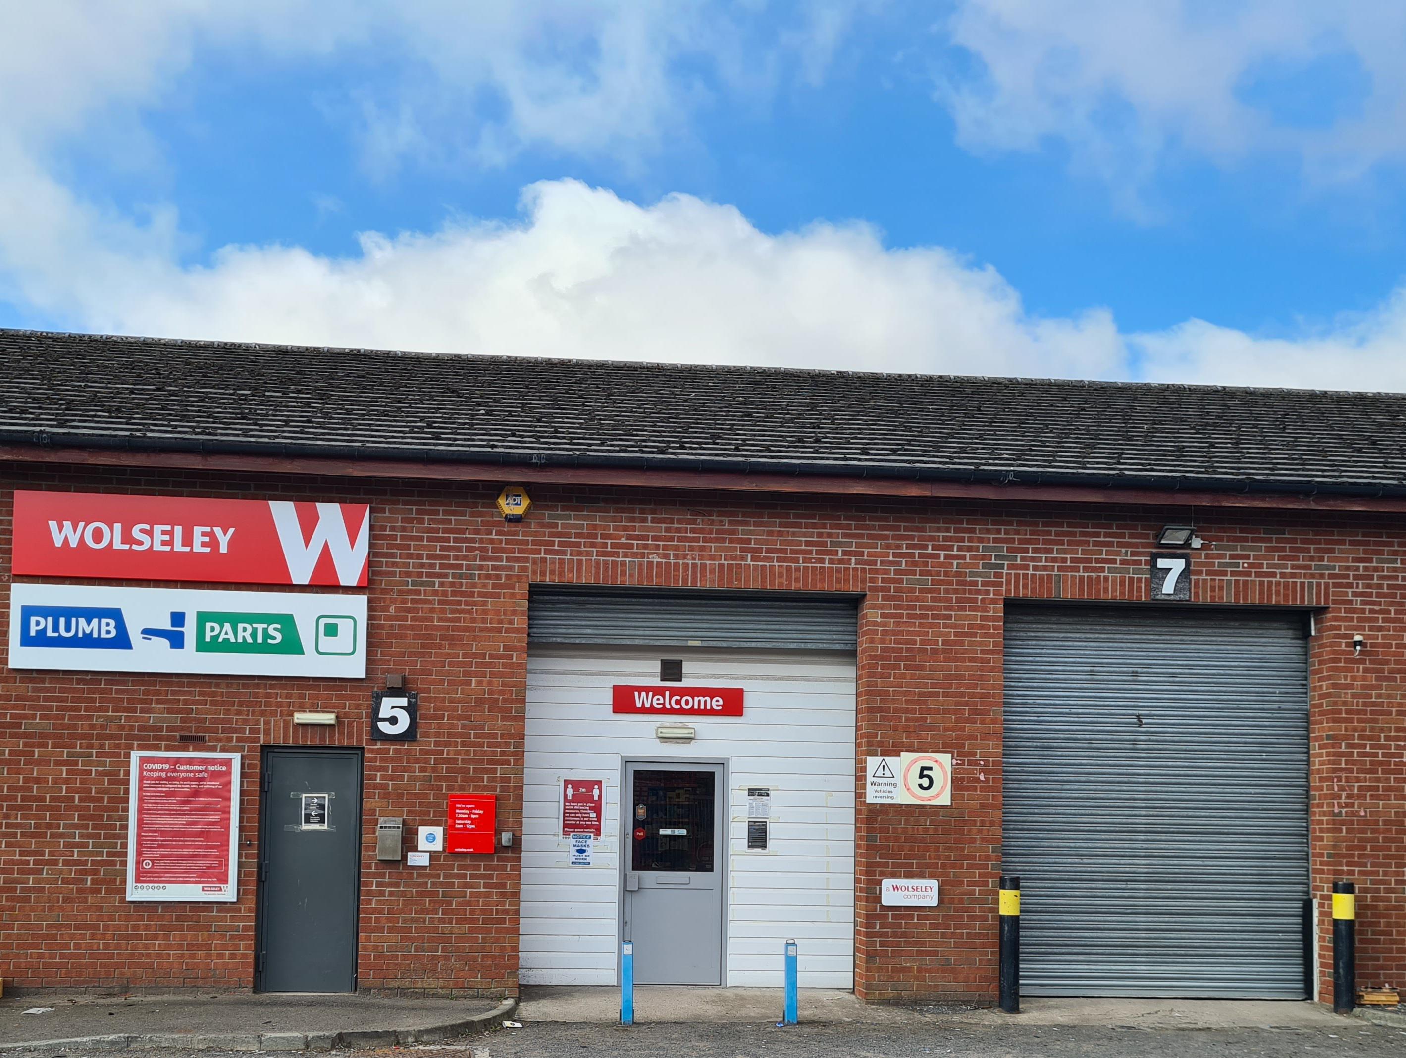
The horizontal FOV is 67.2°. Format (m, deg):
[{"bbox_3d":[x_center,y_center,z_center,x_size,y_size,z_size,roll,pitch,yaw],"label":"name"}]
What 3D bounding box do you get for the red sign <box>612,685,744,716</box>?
[{"bbox_3d":[-0.223,1.525,9.350,1.180,0.250,0.040,1,-2,-3],"label":"red sign"}]

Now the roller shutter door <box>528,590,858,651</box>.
[{"bbox_3d":[-0.077,0.809,9.341,2.901,0.531,0.060,2,-2,-4],"label":"roller shutter door"}]

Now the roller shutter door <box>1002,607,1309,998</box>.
[{"bbox_3d":[4.125,2.497,9.650,2.840,3.550,0.100,1,-2,-3],"label":"roller shutter door"}]

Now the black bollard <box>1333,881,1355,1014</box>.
[{"bbox_3d":[5.521,3.603,9.100,0.172,1.140,0.172,1,-2,-3],"label":"black bollard"}]

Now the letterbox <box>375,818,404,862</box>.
[{"bbox_3d":[-2.587,2.567,8.782,0.203,0.356,0.100,2,-2,-4],"label":"letterbox"}]

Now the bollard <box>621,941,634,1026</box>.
[{"bbox_3d":[-0.593,3.571,8.300,0.096,0.660,0.096,1,-2,-3],"label":"bollard"}]

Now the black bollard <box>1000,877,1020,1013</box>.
[{"bbox_3d":[2.594,3.511,8.950,0.170,1.160,0.170,1,-2,-3],"label":"black bollard"}]

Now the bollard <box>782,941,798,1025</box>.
[{"bbox_3d":[0.695,3.586,8.413,0.100,0.670,0.100,2,-2,-4],"label":"bollard"}]

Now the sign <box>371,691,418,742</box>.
[{"bbox_3d":[-2.605,1.580,8.930,0.375,0.420,0.035,1,-2,-3],"label":"sign"}]

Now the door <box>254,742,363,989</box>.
[{"bbox_3d":[-3.292,2.851,8.885,0.837,2.028,0.070,2,-2,-4],"label":"door"}]

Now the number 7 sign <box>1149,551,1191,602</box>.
[{"bbox_3d":[4.116,0.418,9.300,0.345,0.420,0.035,1,-2,-3],"label":"number 7 sign"}]

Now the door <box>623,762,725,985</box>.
[{"bbox_3d":[-0.260,3.028,9.330,0.882,1.945,0.060,2,-2,-4],"label":"door"}]

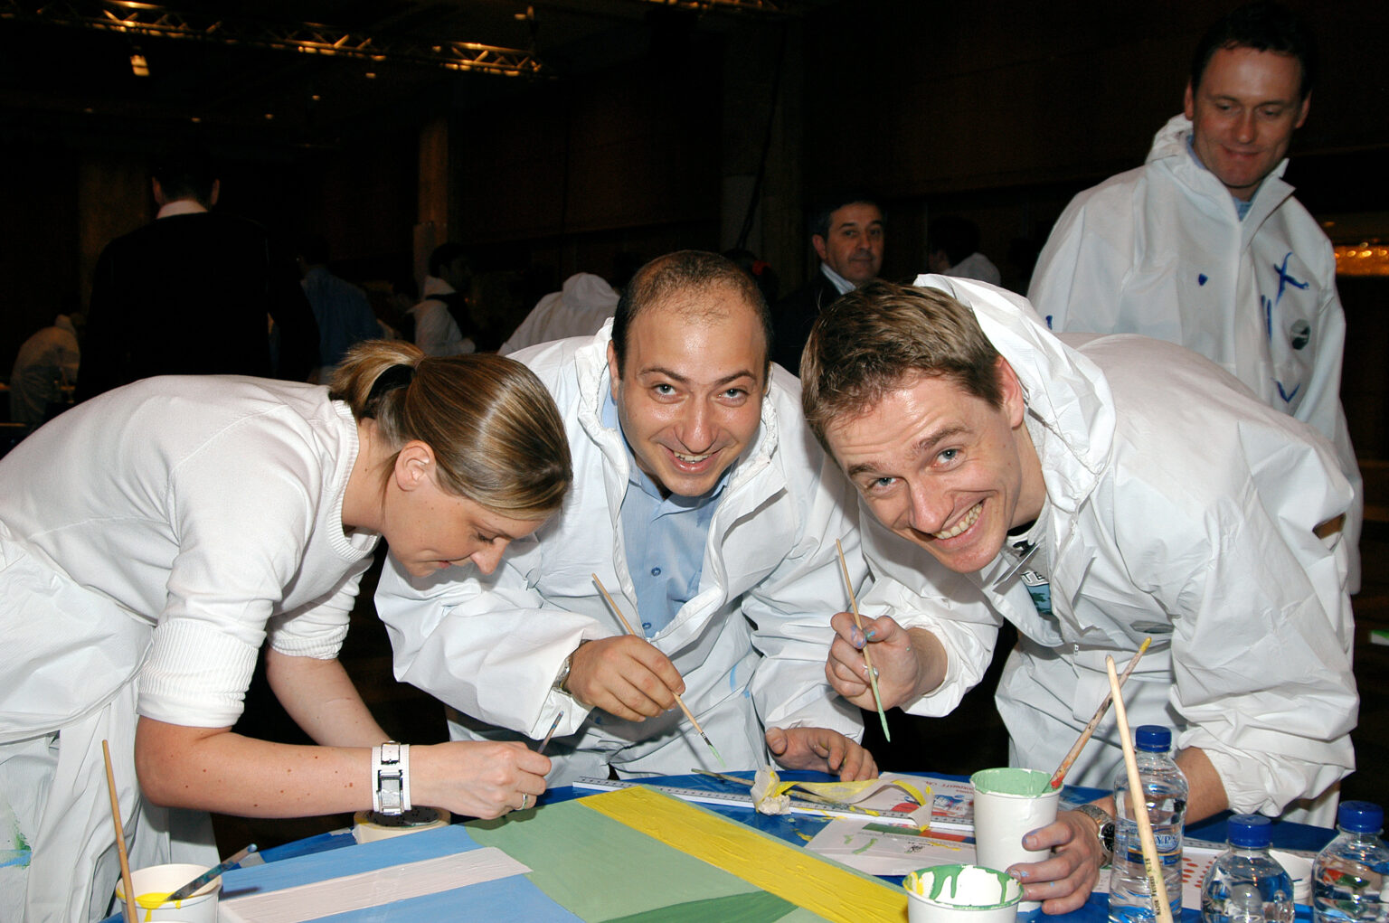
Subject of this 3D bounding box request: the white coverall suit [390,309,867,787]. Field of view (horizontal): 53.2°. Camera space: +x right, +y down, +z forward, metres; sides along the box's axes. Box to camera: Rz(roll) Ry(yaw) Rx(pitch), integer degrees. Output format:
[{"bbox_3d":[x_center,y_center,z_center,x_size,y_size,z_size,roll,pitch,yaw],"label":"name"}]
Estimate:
[{"bbox_3d":[-0.085,0.430,1.690,0.570,1.180,0.660,-1,5,-6],"label":"white coverall suit"}]

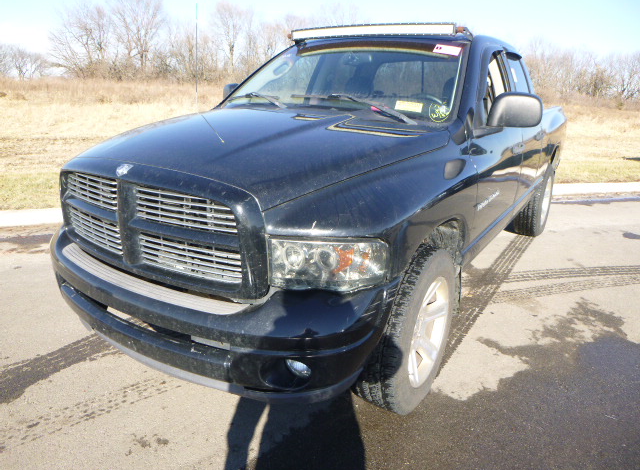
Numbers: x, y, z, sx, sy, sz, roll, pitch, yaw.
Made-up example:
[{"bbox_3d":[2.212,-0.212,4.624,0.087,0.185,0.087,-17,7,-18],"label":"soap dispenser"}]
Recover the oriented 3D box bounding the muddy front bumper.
[{"bbox_3d":[-0.674,0.281,2.072,1.970,0.520,0.570,13,20,30],"label":"muddy front bumper"}]

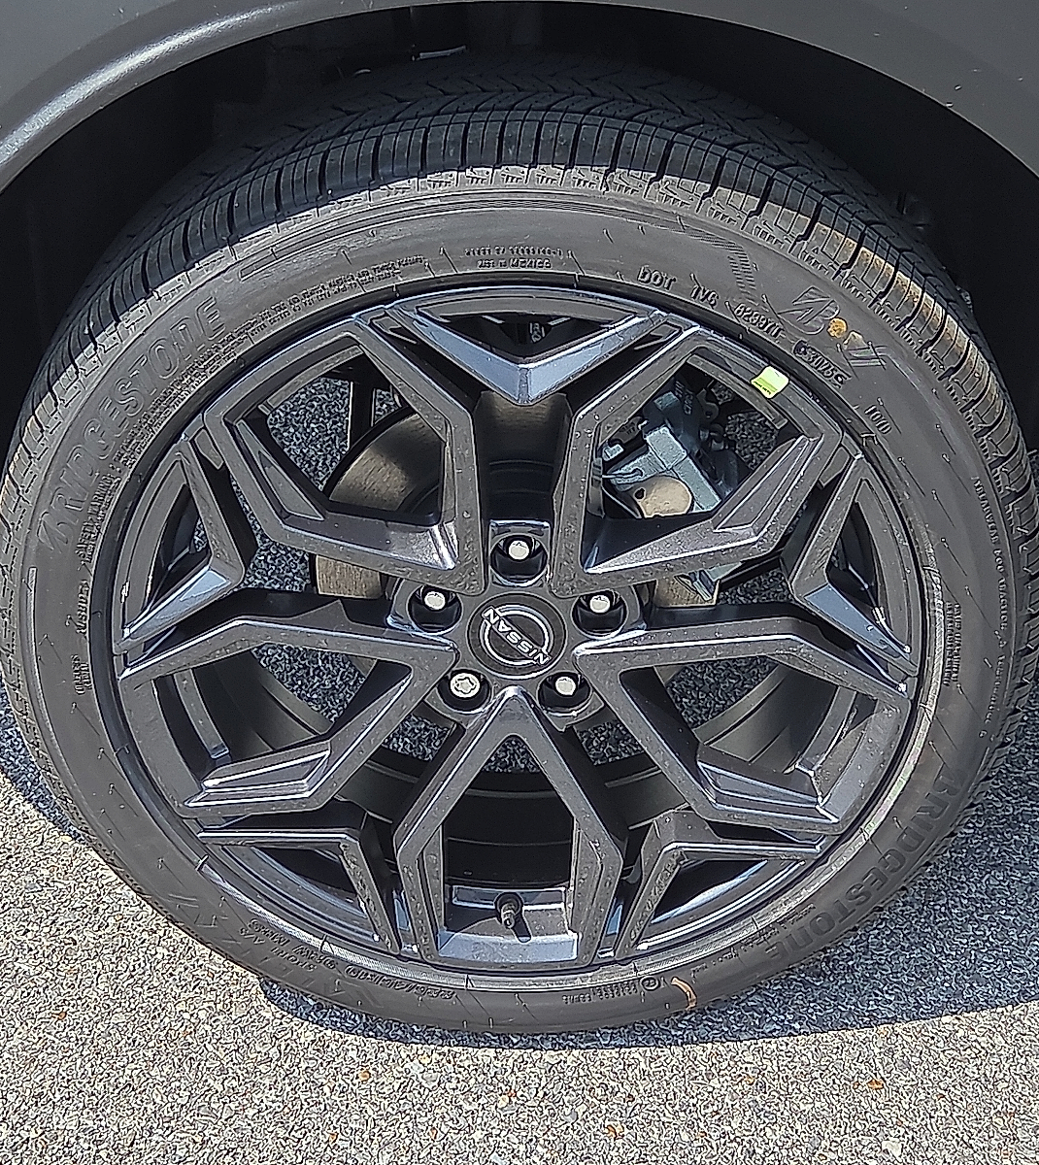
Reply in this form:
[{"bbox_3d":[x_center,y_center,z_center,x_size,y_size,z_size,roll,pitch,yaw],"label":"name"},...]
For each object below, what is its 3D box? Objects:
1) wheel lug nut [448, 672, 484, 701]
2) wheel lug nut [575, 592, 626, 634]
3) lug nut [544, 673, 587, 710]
[{"bbox_3d":[-0.036,0.065,1.568,0.024,0.024,0.025,0,31,2],"label":"wheel lug nut"},{"bbox_3d":[0.053,0.012,1.535,0.028,0.027,0.026,0,31,2],"label":"wheel lug nut"},{"bbox_3d":[0.032,0.066,1.569,0.026,0.026,0.026,0,31,2],"label":"lug nut"}]

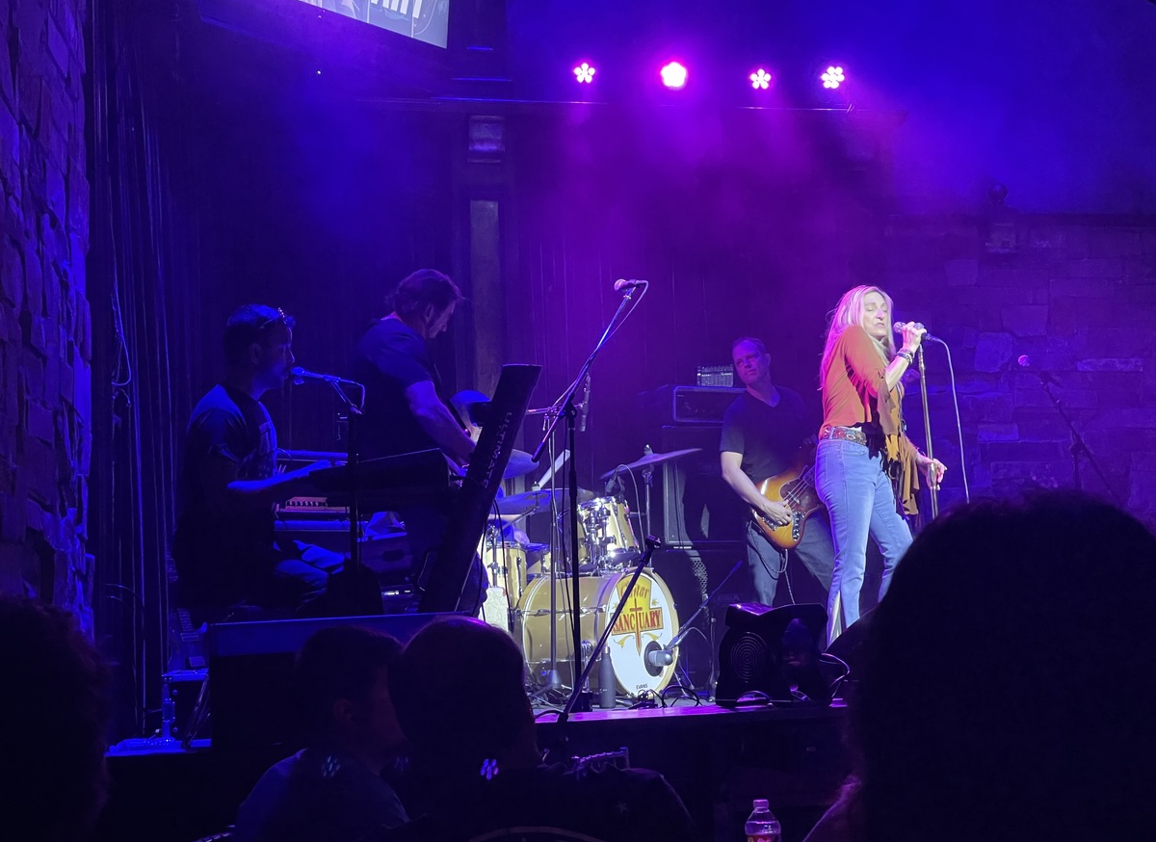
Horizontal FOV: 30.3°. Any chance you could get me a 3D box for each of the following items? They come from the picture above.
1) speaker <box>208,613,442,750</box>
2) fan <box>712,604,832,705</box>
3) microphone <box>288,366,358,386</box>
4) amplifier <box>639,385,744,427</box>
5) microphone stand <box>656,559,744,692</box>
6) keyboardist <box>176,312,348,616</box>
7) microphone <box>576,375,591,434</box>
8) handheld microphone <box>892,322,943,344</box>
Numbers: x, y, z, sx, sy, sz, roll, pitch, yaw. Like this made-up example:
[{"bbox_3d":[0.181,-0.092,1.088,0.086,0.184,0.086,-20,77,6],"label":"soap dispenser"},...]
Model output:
[{"bbox_3d":[-0.785,0.857,6.980,0.780,0.410,0.500,0,-4,-18],"label":"speaker"},{"bbox_3d":[0.800,0.953,8.720,0.320,0.410,0.340,-5,-6,44],"label":"fan"},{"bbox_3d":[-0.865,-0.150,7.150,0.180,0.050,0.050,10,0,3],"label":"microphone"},{"bbox_3d":[0.574,-0.060,9.913,0.500,0.170,0.320,1,-5,-30],"label":"amplifier"},{"bbox_3d":[0.503,0.854,8.750,0.400,0.580,0.270,-2,-4,6],"label":"microphone stand"},{"bbox_3d":[-1.036,0.352,7.154,0.680,1.440,0.480,-2,-4,12],"label":"keyboardist"},{"bbox_3d":[0.026,-0.075,9.050,0.035,0.240,0.035,5,-4,0],"label":"microphone"},{"bbox_3d":[1.419,-0.370,8.980,0.180,0.050,0.050,16,4,15],"label":"handheld microphone"}]

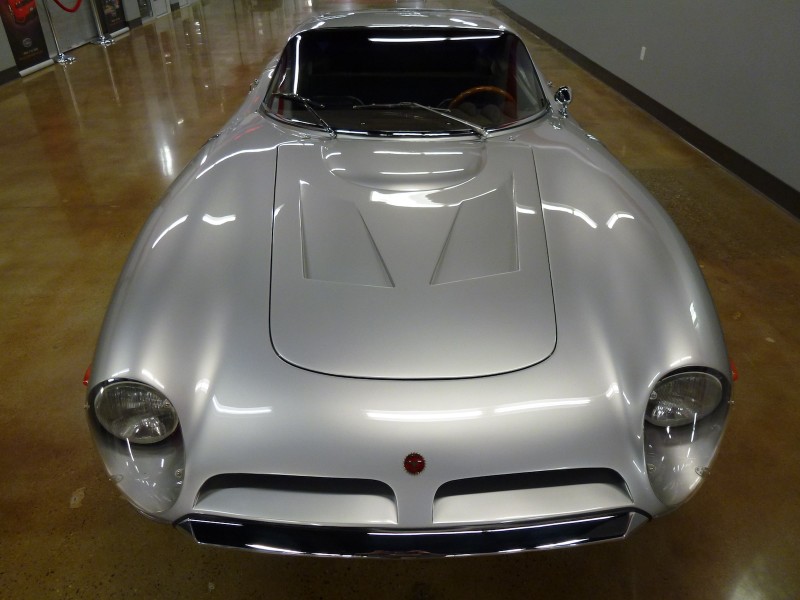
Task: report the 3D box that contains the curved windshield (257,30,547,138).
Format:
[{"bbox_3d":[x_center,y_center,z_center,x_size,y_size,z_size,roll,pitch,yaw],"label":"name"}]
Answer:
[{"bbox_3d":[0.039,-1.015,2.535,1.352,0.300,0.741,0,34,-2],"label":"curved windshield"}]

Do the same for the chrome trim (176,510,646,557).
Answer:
[{"bbox_3d":[0.037,0.499,1.254,1.086,0.100,0.120,0,34,-2],"label":"chrome trim"}]

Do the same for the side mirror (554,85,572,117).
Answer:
[{"bbox_3d":[0.750,-0.915,2.546,0.090,0.155,0.090,0,34,-2],"label":"side mirror"}]

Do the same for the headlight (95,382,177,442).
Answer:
[{"bbox_3d":[-0.568,0.228,1.214,0.180,0.180,0.090,0,34,-2],"label":"headlight"}]

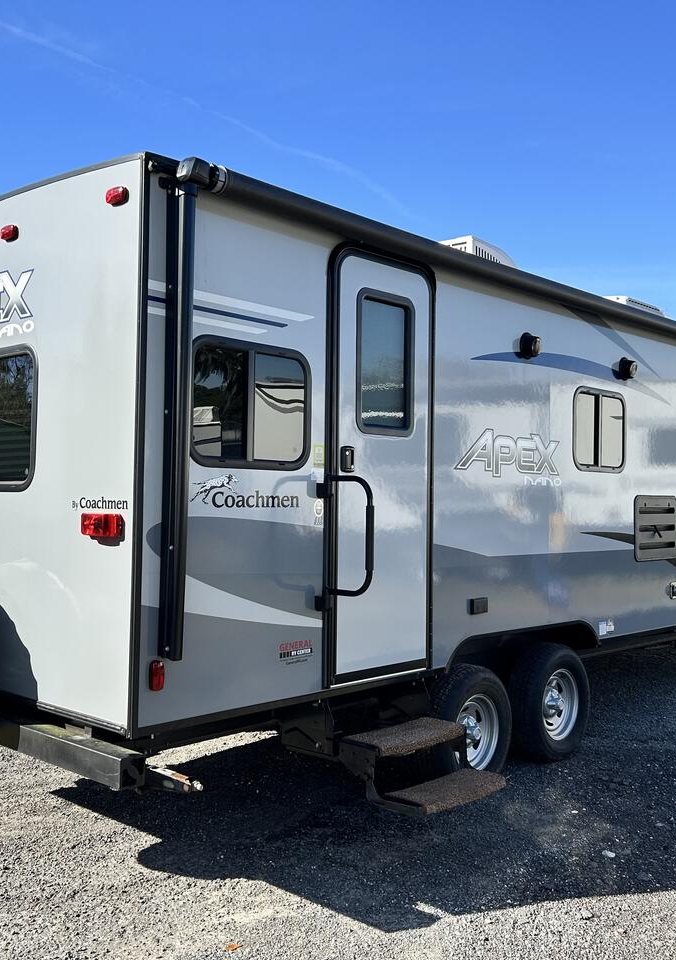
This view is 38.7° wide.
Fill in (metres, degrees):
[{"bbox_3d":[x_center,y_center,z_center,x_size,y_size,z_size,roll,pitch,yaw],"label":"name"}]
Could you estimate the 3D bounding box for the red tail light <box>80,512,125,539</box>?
[{"bbox_3d":[-0.830,0.157,3.355,0.215,0.075,0.045,0,-2,43],"label":"red tail light"}]

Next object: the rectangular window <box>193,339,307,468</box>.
[{"bbox_3d":[-0.319,-0.281,3.647,0.040,0.484,0.619,0,-2,43],"label":"rectangular window"}]

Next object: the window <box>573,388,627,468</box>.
[{"bbox_3d":[1.530,-0.287,5.627,0.040,0.487,0.639,0,-2,43],"label":"window"}]

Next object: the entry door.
[{"bbox_3d":[0.193,-0.063,4.197,0.050,1.809,0.663,0,-2,43],"label":"entry door"}]

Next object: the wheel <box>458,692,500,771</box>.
[{"bbox_3d":[0.664,1.270,4.856,0.130,0.390,0.390,0,-2,43],"label":"wheel"}]

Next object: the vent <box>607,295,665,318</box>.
[{"bbox_3d":[2.186,-1.188,7.545,0.500,0.320,0.660,0,-2,43],"label":"vent"}]

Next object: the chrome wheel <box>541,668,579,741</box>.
[{"bbox_3d":[1.221,1.265,5.452,0.130,0.390,0.390,0,-2,43],"label":"chrome wheel"}]

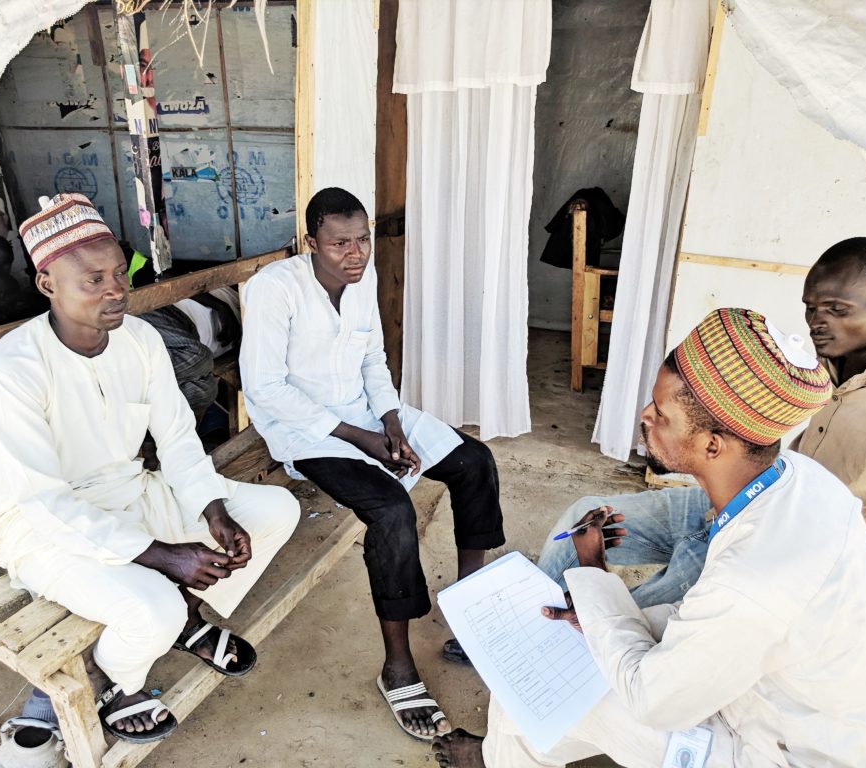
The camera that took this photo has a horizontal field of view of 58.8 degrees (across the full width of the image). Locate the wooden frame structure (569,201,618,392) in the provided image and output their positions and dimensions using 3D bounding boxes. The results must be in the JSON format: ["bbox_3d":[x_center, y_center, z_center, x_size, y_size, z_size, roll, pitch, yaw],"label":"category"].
[{"bbox_3d":[1.058,-0.485,4.411,0.540,1.050,0.480,10,21,20],"label":"wooden frame structure"}]

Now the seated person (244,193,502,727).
[{"bbox_3d":[-0.134,0.135,2.142,0.850,1.290,0.630,18,27,37],"label":"seated person"}]

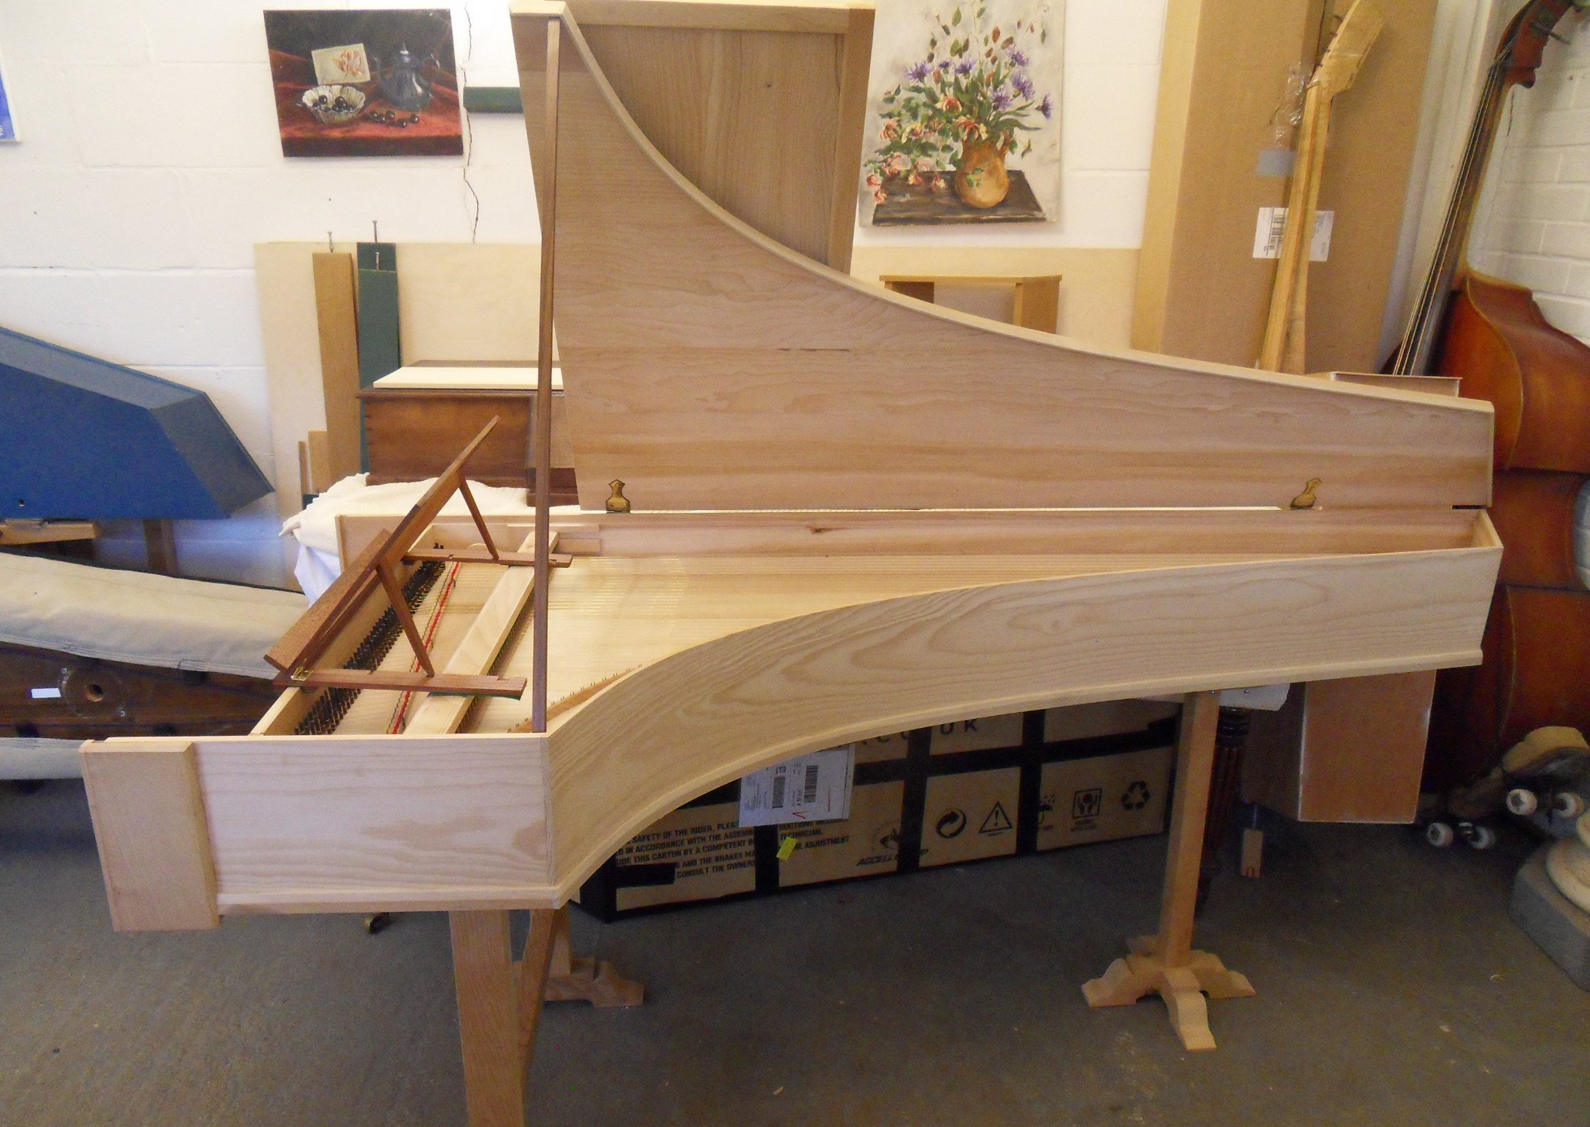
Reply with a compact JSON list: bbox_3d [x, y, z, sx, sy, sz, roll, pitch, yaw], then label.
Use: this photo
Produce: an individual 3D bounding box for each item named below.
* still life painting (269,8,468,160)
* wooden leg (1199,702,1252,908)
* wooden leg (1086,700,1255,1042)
[{"bbox_3d":[-0.963,-1.075,2.473,0.410,0.304,0.020,0,16,1],"label":"still life painting"},{"bbox_3d":[0.774,0.451,2.064,0.100,0.500,0.100,-1,16,-4],"label":"wooden leg"},{"bbox_3d":[0.654,0.461,1.848,0.300,0.600,0.300,-1,16,-4],"label":"wooden leg"}]

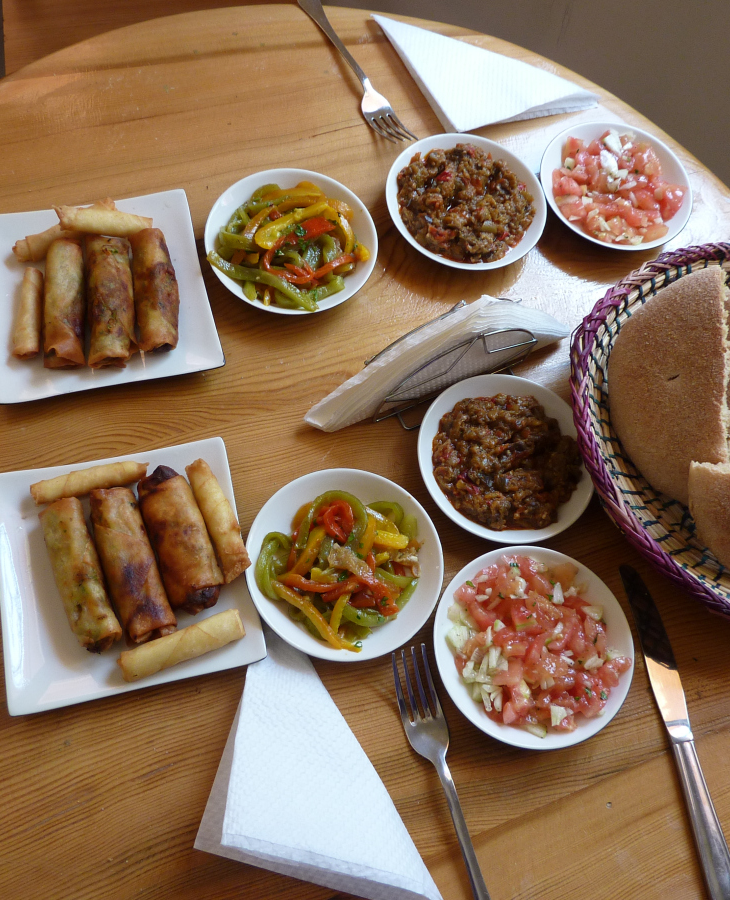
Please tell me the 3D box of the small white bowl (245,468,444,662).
[{"bbox_3d":[-0.013,0.074,0.550,0.123,0.029,0.123,3,68,-7],"label":"small white bowl"}]

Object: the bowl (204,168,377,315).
[{"bbox_3d":[-0.054,-0.145,0.632,0.123,0.029,0.123,3,68,-7],"label":"bowl"}]

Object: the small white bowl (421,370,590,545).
[{"bbox_3d":[0.093,0.009,0.591,0.123,0.029,0.123,3,68,-7],"label":"small white bowl"}]

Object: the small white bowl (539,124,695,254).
[{"bbox_3d":[0.195,-0.202,0.689,0.123,0.029,0.123,3,68,-7],"label":"small white bowl"}]

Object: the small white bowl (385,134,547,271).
[{"bbox_3d":[0.075,-0.183,0.665,0.123,0.029,0.123,3,68,-7],"label":"small white bowl"}]

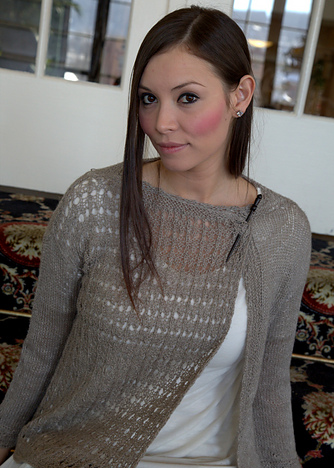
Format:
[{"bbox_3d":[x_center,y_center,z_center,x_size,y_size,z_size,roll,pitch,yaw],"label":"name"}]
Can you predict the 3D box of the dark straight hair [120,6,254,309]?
[{"bbox_3d":[0.028,-0.115,1.250,0.180,0.440,0.220,16,17,26],"label":"dark straight hair"}]

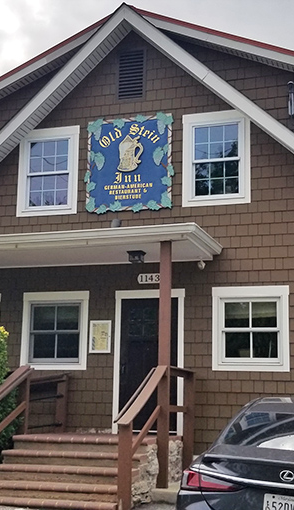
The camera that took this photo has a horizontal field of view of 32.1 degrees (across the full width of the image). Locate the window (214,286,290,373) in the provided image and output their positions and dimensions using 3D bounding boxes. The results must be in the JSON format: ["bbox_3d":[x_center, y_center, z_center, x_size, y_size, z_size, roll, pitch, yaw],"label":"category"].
[{"bbox_3d":[1.639,1.165,8.078,1.191,1.320,0.110,-2,-11,12],"label":"window"}]

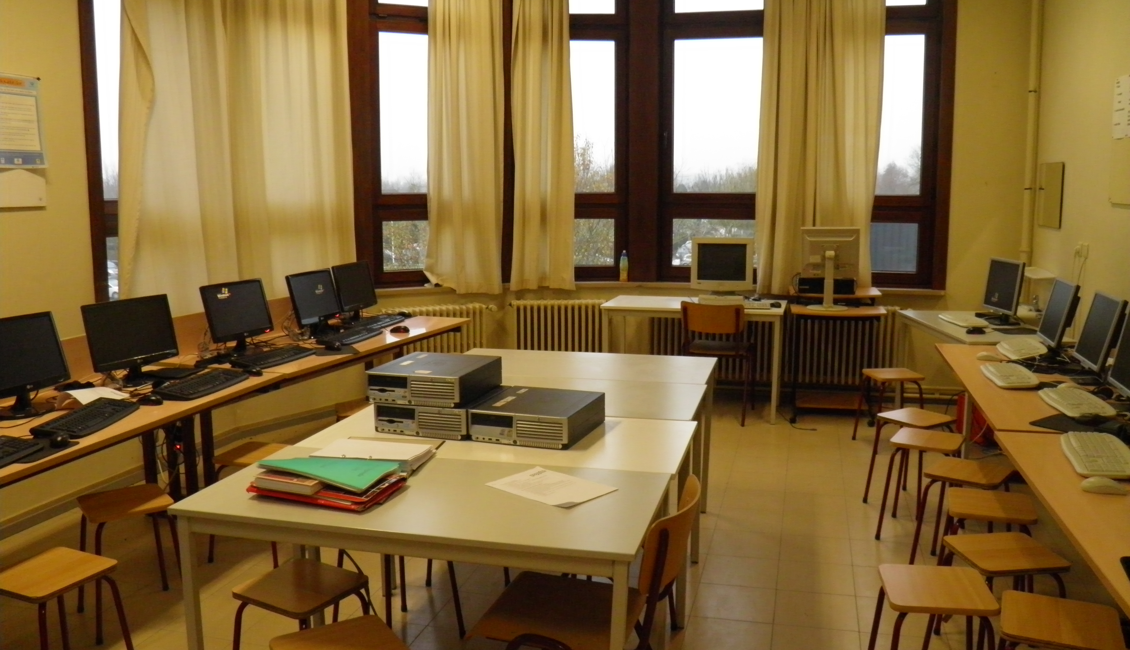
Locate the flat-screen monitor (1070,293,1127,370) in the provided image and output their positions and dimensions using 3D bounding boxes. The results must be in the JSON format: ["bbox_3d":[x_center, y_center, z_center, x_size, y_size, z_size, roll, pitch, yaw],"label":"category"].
[{"bbox_3d":[2.231,0.049,3.818,0.190,0.370,0.375,2,9,14],"label":"flat-screen monitor"}]

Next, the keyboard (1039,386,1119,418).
[{"bbox_3d":[1.916,0.282,3.432,0.165,0.028,0.440,-5,7,14],"label":"keyboard"}]

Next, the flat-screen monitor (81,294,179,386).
[{"bbox_3d":[-1.860,0.068,3.909,0.175,0.350,0.442,3,9,23],"label":"flat-screen monitor"}]

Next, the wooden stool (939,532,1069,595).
[{"bbox_3d":[1.385,0.939,2.921,0.330,0.448,0.330,0,9,-5],"label":"wooden stool"}]

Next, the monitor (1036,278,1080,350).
[{"bbox_3d":[2.319,-0.017,4.272,0.200,0.380,0.373,2,9,15],"label":"monitor"}]

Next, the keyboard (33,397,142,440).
[{"bbox_3d":[-1.648,0.322,3.174,0.165,0.035,0.450,0,8,2],"label":"keyboard"}]

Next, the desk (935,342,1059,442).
[{"bbox_3d":[2.081,0.615,3.895,0.780,0.753,1.735,2,9,15],"label":"desk"}]

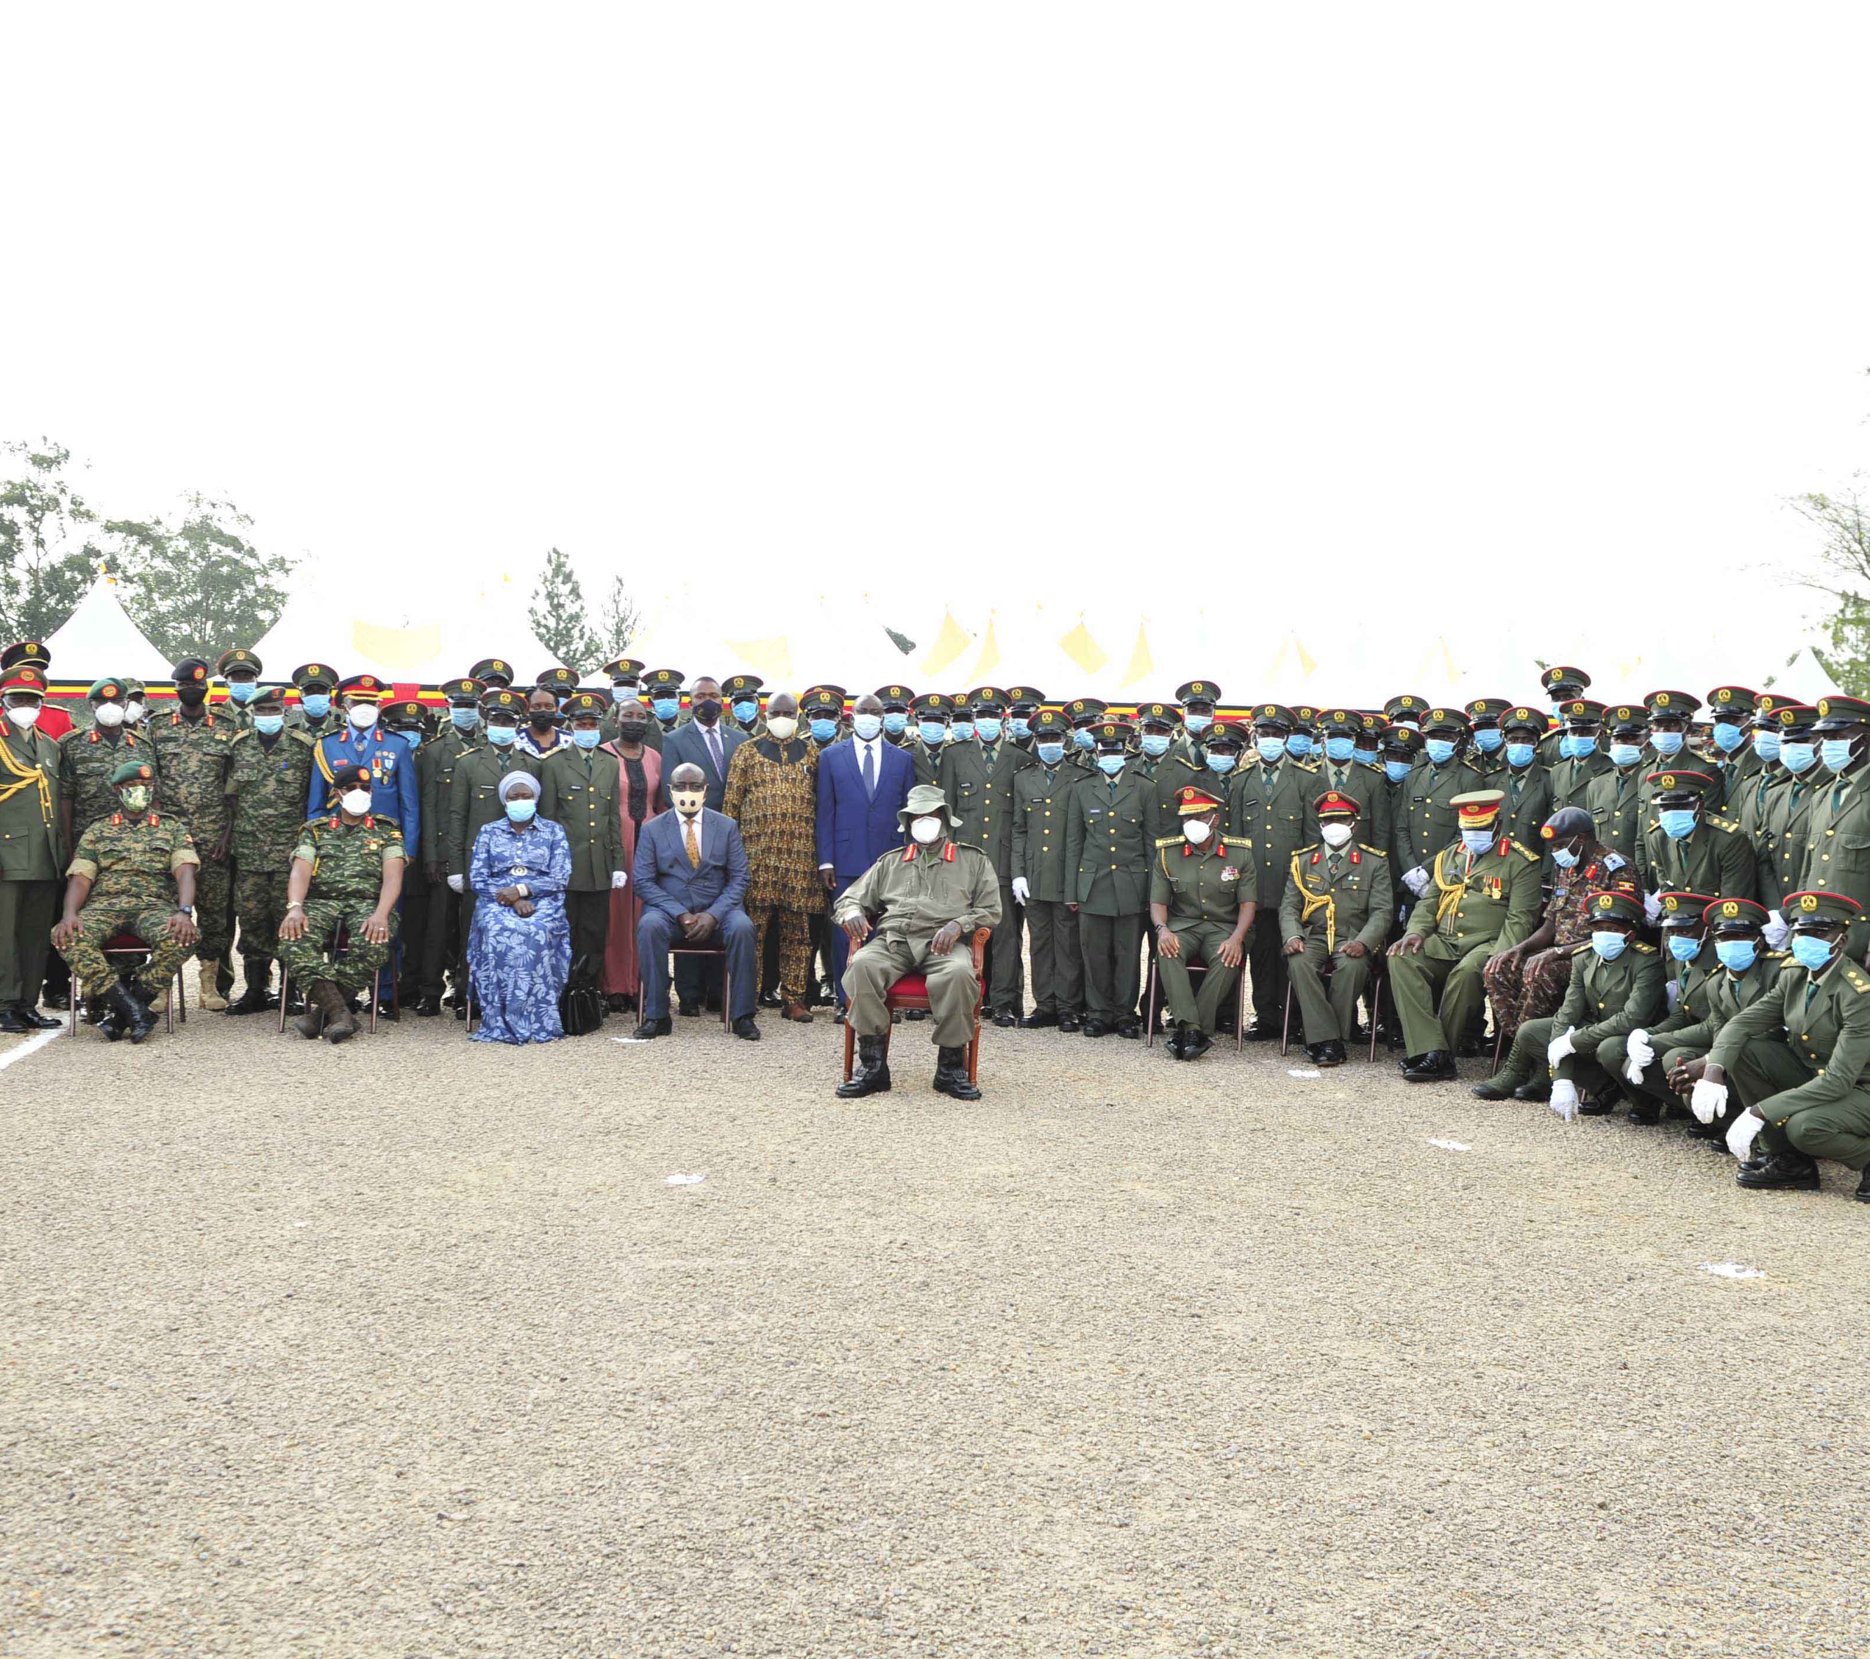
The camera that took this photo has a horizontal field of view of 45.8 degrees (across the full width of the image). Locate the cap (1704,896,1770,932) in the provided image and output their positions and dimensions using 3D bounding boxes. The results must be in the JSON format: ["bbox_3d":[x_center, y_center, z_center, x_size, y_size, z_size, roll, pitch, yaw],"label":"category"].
[{"bbox_3d":[3.242,0.346,8.950,0.265,0.140,0.280,3,3,32],"label":"cap"}]

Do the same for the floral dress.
[{"bbox_3d":[-2.142,0.492,11.408,0.520,1.128,0.700,1,2,-3],"label":"floral dress"}]

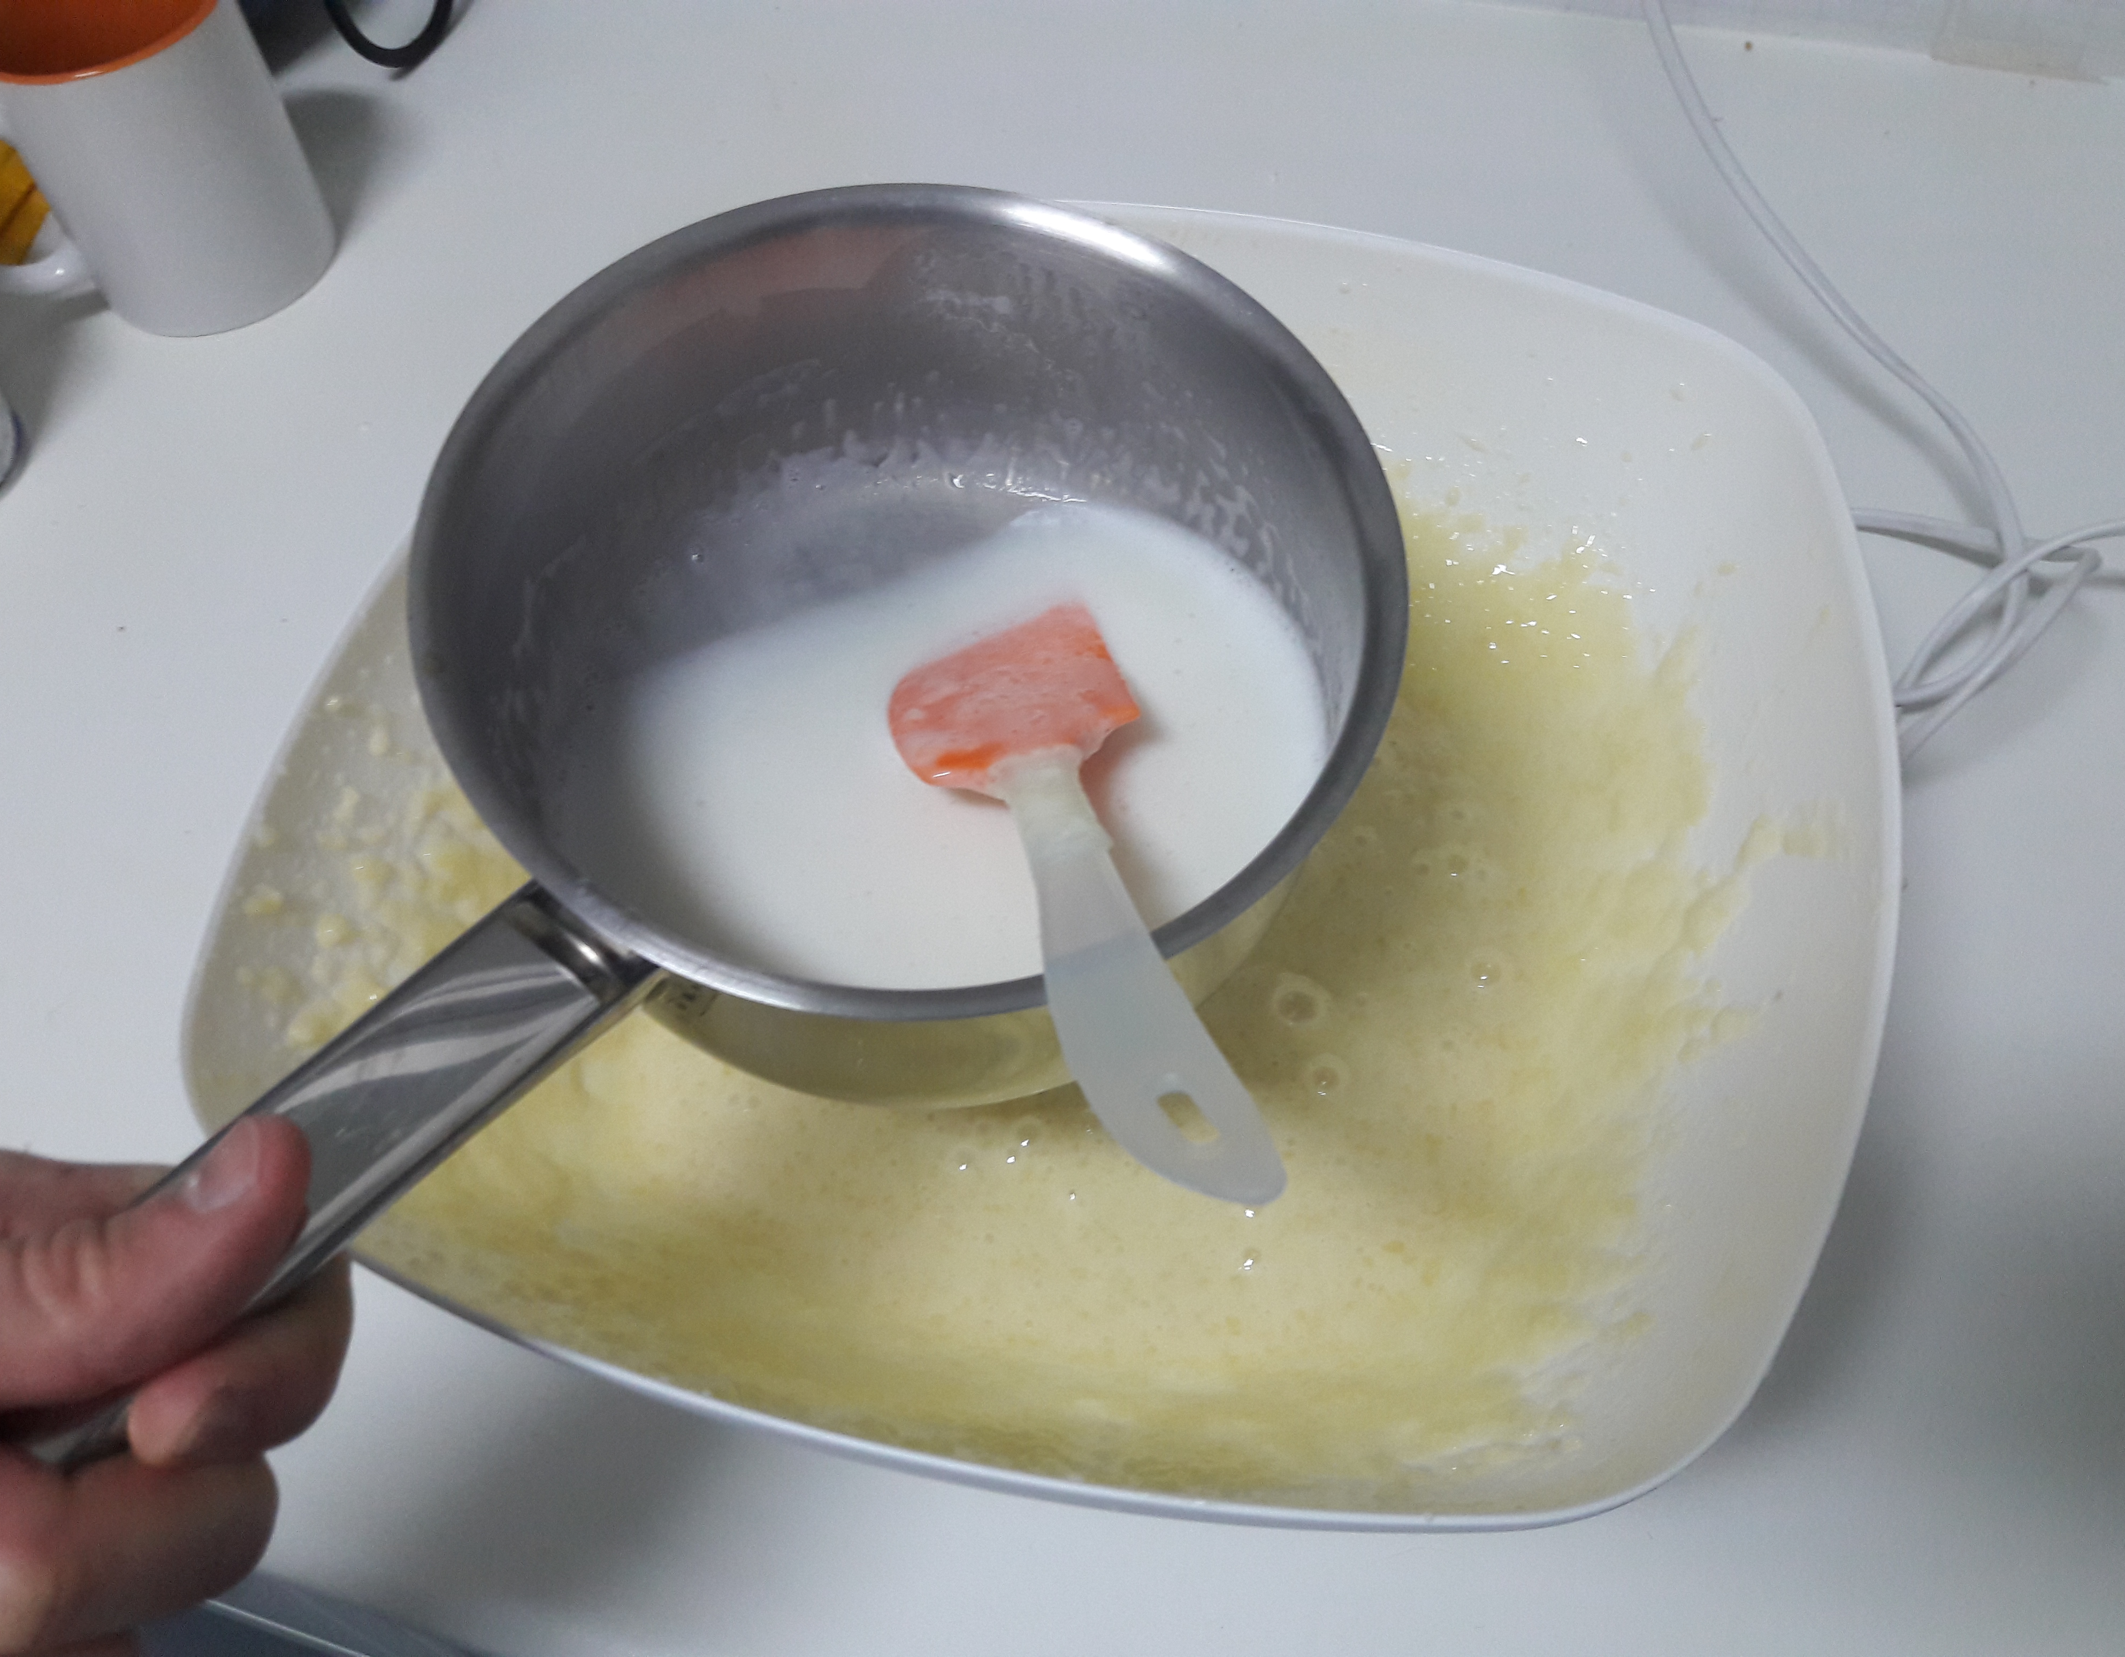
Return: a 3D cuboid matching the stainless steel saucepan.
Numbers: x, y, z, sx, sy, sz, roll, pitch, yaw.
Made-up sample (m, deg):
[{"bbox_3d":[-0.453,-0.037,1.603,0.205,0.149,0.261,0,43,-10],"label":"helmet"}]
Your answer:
[{"bbox_3d":[-0.073,0.015,0.308,0.172,0.091,0.322,37,68,14],"label":"stainless steel saucepan"}]

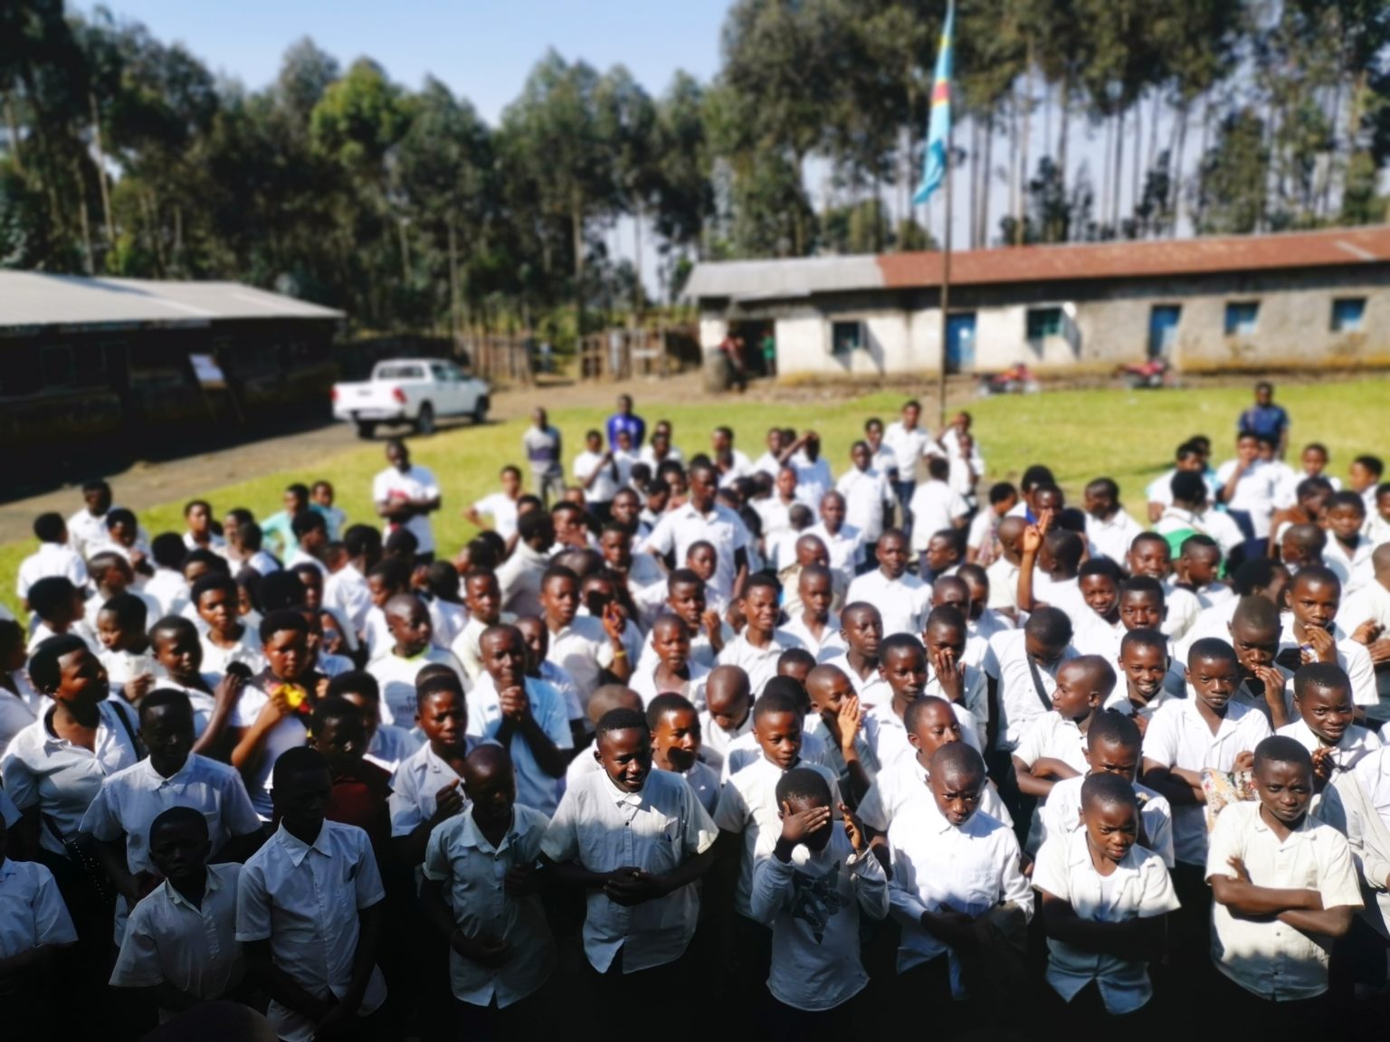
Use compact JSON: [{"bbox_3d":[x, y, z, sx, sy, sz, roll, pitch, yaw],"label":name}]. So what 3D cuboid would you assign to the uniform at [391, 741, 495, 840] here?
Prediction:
[{"bbox_3d":[-0.765,0.949,3.352,0.400,0.570,0.260,-7,12,-27],"label":"uniform"}]

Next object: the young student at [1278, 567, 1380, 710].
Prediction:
[{"bbox_3d":[2.261,0.883,4.042,0.420,1.470,0.300,2,12,14],"label":"young student"}]

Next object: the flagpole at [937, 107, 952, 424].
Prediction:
[{"bbox_3d":[3.168,-3.496,13.608,0.080,7.000,0.080,-1,10,0],"label":"flagpole"}]

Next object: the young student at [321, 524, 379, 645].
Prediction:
[{"bbox_3d":[-1.677,0.775,5.443,0.300,1.550,0.420,-10,14,-39],"label":"young student"}]

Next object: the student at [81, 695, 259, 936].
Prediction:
[{"bbox_3d":[-1.445,1.193,3.163,0.460,1.480,0.280,-6,12,-21],"label":"student"}]

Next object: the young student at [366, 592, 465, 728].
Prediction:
[{"bbox_3d":[-1.025,0.994,4.136,0.410,1.480,0.260,-6,11,-23],"label":"young student"}]

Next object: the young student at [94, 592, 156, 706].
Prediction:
[{"bbox_3d":[-2.217,1.035,4.413,0.400,1.538,0.280,1,10,12],"label":"young student"}]

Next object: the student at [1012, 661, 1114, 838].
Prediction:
[{"bbox_3d":[1.247,1.152,3.657,0.410,1.463,0.300,0,10,5],"label":"student"}]

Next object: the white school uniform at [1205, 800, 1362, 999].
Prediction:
[{"bbox_3d":[1.587,1.049,2.954,0.420,0.549,0.270,5,13,26],"label":"white school uniform"}]

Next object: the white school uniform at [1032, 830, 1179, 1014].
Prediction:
[{"bbox_3d":[1.146,1.117,3.099,0.410,0.520,0.250,2,10,14],"label":"white school uniform"}]

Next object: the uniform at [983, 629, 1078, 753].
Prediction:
[{"bbox_3d":[1.212,0.765,3.961,0.410,0.560,0.250,2,10,15],"label":"uniform"}]

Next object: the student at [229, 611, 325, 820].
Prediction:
[{"bbox_3d":[-1.431,1.048,3.925,0.430,1.500,0.320,-10,14,-38],"label":"student"}]

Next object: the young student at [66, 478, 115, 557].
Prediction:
[{"bbox_3d":[-3.667,0.531,6.849,0.450,1.620,0.280,-7,12,-27],"label":"young student"}]

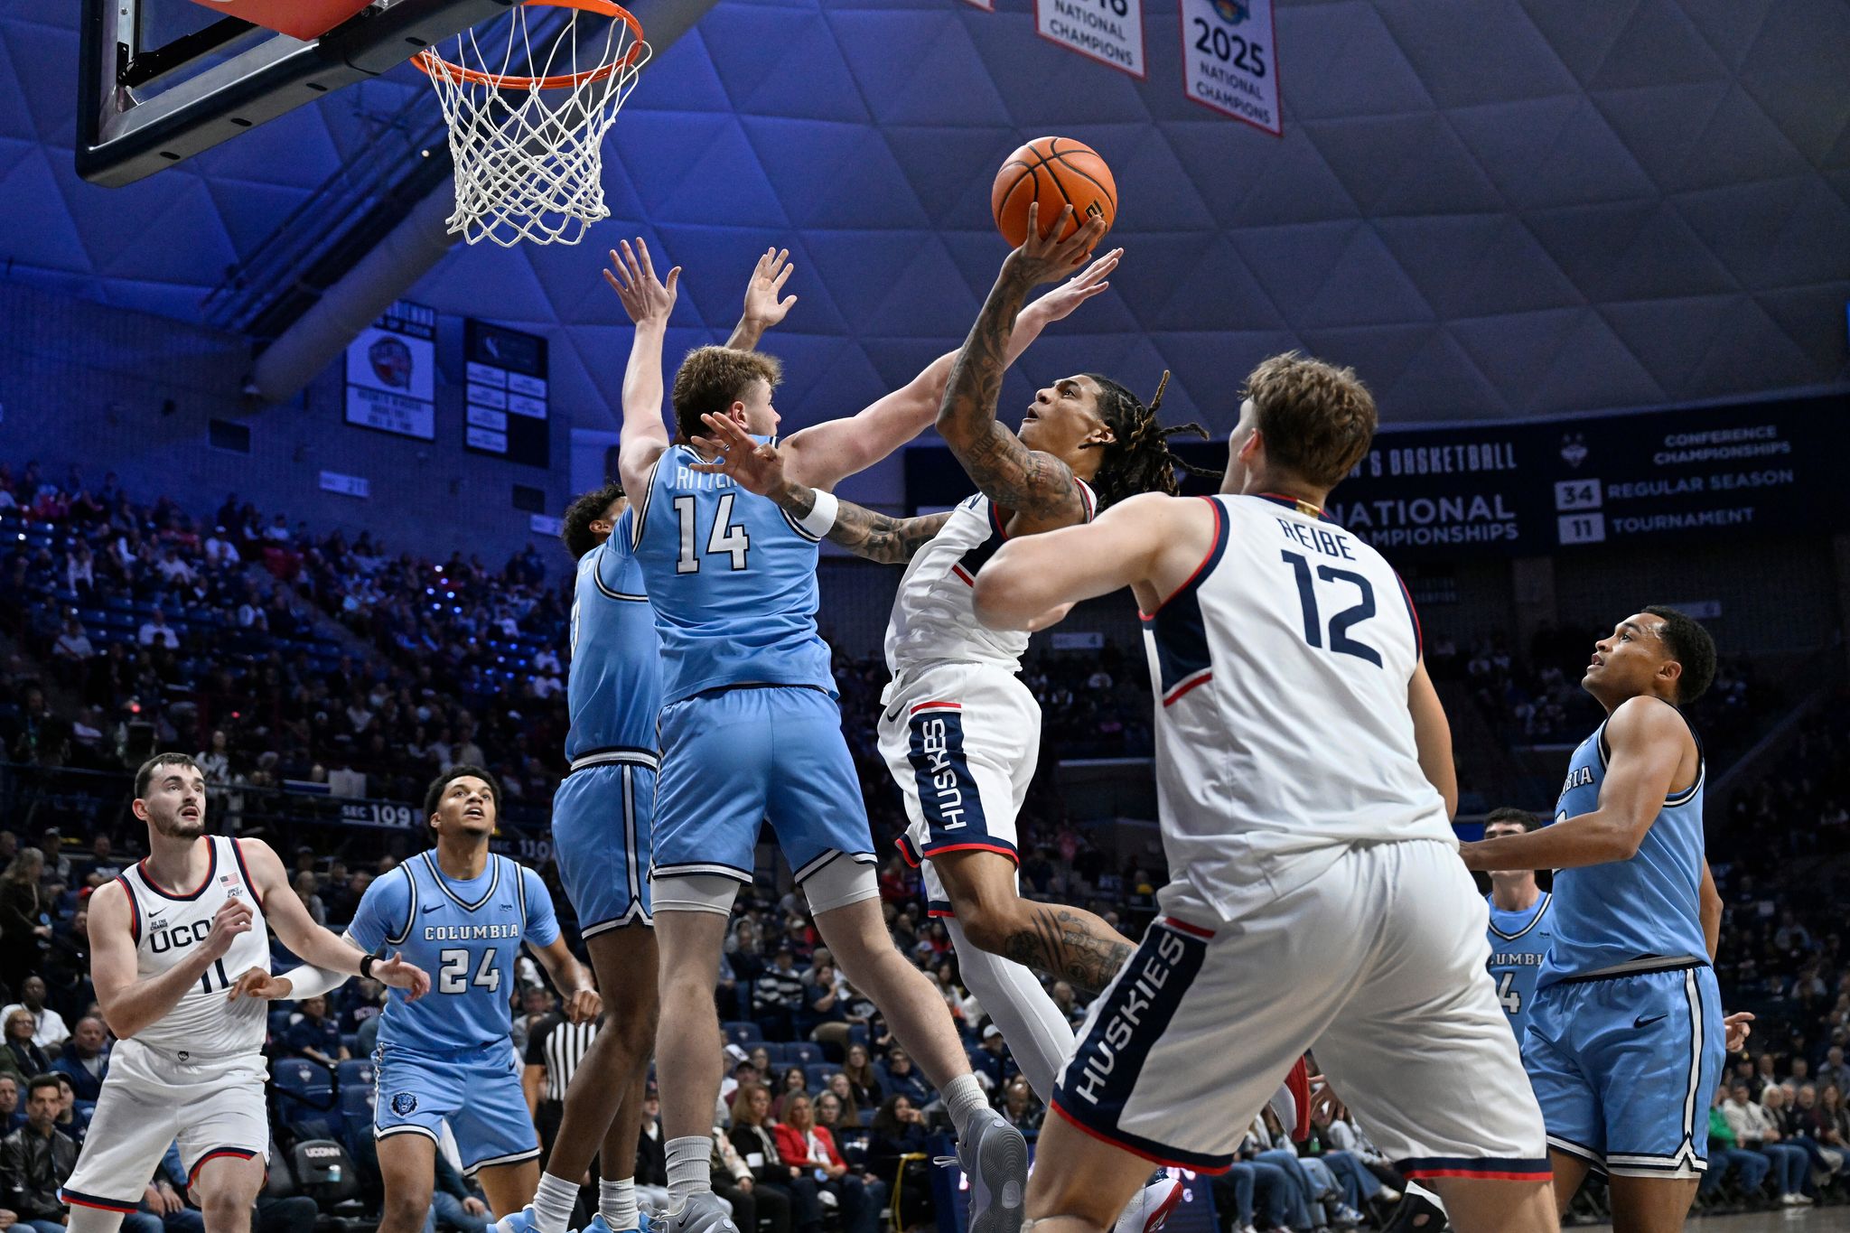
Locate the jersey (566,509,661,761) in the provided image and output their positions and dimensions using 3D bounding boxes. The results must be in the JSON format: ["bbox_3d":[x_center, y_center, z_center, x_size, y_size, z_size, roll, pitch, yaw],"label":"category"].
[{"bbox_3d":[-0.713,0.051,5.750,0.290,0.570,0.430,3,-12,-22],"label":"jersey"}]

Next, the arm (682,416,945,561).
[{"bbox_3d":[-0.192,-0.257,4.920,0.600,0.210,0.200,16,-17,-17],"label":"arm"}]

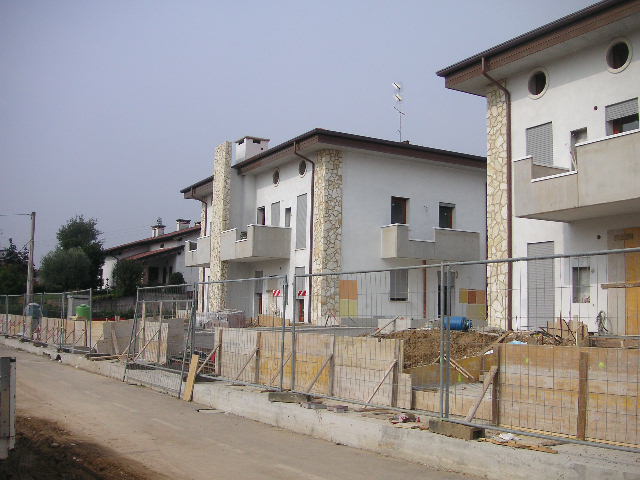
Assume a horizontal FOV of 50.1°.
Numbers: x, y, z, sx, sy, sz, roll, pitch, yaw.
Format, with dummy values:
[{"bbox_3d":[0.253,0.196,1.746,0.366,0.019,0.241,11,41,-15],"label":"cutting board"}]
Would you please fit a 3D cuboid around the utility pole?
[{"bbox_3d":[-16.698,1.796,39.500,0.300,6.740,0.300,5,-7,-29],"label":"utility pole"}]

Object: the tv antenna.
[{"bbox_3d":[3.801,-6.150,33.000,0.500,2.900,1.000,-2,-7,28],"label":"tv antenna"}]

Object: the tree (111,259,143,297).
[{"bbox_3d":[-12.446,3.013,44.000,2.100,3.630,2.100,5,-7,-29],"label":"tree"}]

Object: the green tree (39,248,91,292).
[{"bbox_3d":[-16.060,2.646,43.000,3.300,4.200,3.300,5,-7,-29],"label":"green tree"}]

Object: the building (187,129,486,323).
[{"bbox_3d":[0.696,-0.040,35.810,12.000,8.700,16.300,5,-7,-29],"label":"building"}]

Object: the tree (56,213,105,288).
[{"bbox_3d":[-16.805,1.787,48.000,3.500,7.110,3.500,5,-7,-29],"label":"tree"}]

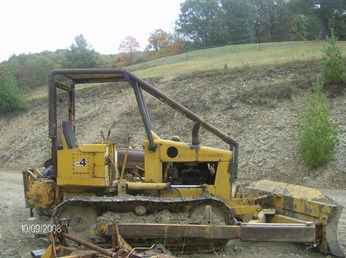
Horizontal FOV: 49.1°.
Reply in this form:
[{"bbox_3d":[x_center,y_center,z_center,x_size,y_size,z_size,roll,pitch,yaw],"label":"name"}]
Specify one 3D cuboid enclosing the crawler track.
[{"bbox_3d":[-0.400,1.345,5.390,2.500,0.730,0.400,0,0,4],"label":"crawler track"}]

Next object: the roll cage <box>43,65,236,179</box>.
[{"bbox_3d":[-0.400,-0.060,6.000,2.740,1.590,1.200,0,0,4],"label":"roll cage"}]

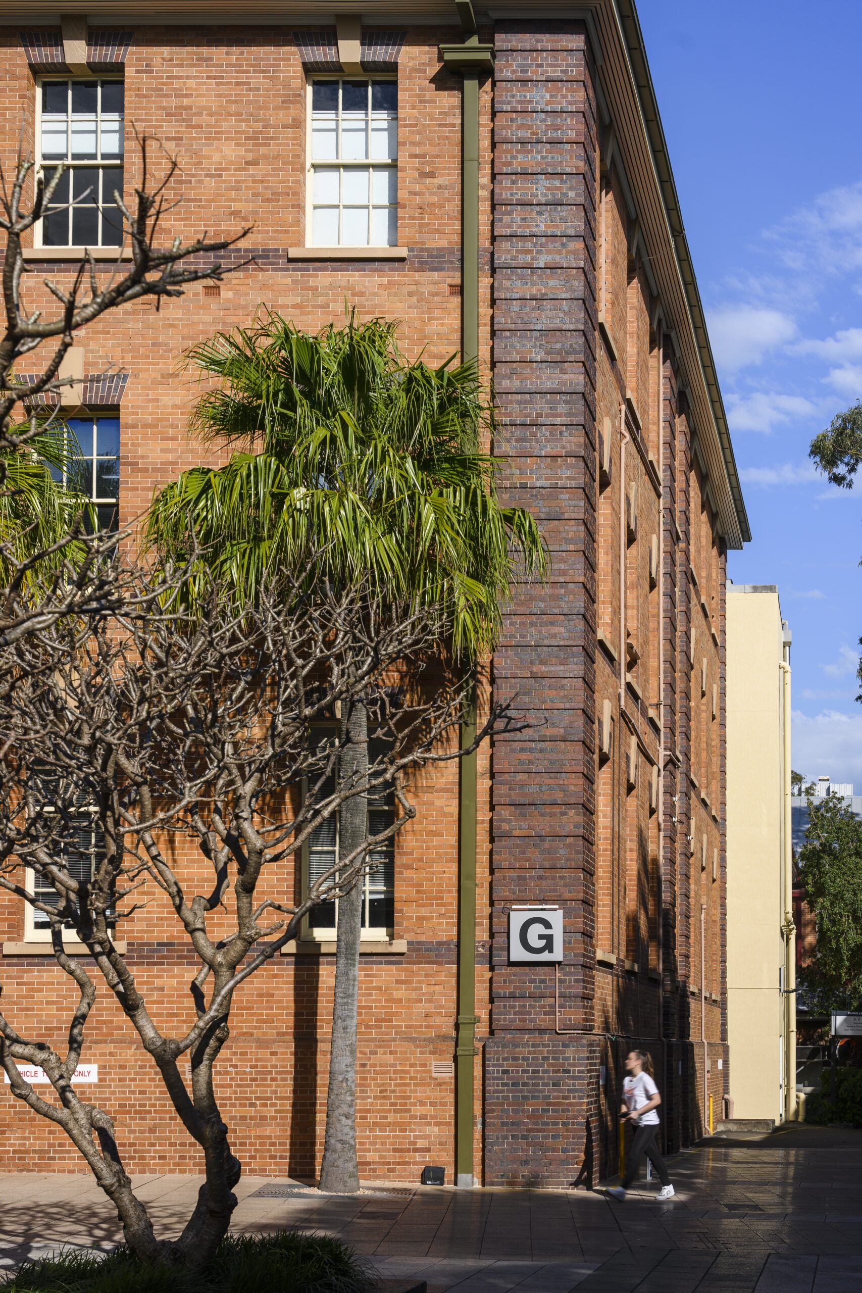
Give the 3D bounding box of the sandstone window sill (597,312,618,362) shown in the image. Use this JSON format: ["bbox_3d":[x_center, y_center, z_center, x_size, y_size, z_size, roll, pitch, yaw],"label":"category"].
[{"bbox_3d":[2.420,-4.193,24.600,0.220,0.150,1.400,-1,-3,13],"label":"sandstone window sill"}]

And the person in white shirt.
[{"bbox_3d":[2.356,5.381,20.200,0.700,1.670,0.480,1,-3,-15],"label":"person in white shirt"}]

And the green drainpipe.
[{"bbox_3d":[0.441,-0.595,21.800,0.640,14.100,0.360,0,-3,0],"label":"green drainpipe"}]

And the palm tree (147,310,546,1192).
[{"bbox_3d":[-0.953,1.182,20.300,4.500,9.950,4.000,0,-3,0],"label":"palm tree"}]

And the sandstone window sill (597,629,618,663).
[{"bbox_3d":[2.388,-0.014,24.300,0.220,0.150,1.400,-1,-3,13],"label":"sandstone window sill"}]

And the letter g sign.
[{"bbox_3d":[1.254,3.429,21.350,0.635,0.650,0.130,0,-3,0],"label":"letter g sign"}]

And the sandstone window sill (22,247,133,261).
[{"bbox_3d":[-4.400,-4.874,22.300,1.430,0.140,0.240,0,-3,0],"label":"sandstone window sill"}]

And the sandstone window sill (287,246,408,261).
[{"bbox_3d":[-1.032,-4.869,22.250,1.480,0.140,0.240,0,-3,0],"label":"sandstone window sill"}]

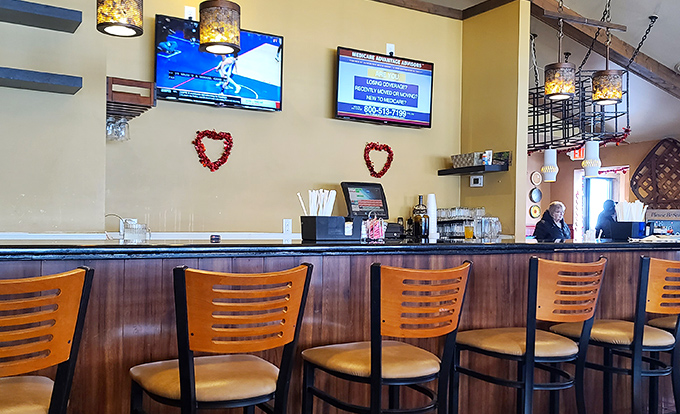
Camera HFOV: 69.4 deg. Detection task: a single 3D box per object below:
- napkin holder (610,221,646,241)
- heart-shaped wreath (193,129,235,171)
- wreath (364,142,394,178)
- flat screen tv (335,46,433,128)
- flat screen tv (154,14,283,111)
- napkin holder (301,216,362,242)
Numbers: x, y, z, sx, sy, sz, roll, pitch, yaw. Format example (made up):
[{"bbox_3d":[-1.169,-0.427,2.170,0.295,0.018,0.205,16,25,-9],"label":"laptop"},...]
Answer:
[{"bbox_3d":[1.895,0.157,3.215,0.165,0.108,0.140,2,-1,-28],"label":"napkin holder"},{"bbox_3d":[-0.838,-0.369,3.240,0.273,0.280,0.050,2,-1,-27],"label":"heart-shaped wreath"},{"bbox_3d":[0.307,-0.362,3.820,0.273,0.280,0.050,2,-1,-27],"label":"wreath"},{"bbox_3d":[0.372,-0.925,3.870,0.870,0.525,0.080,2,2,-27],"label":"flat screen tv"},{"bbox_3d":[-0.812,-0.965,3.370,0.870,0.525,0.080,2,3,-28],"label":"flat screen tv"},{"bbox_3d":[-0.040,0.103,2.397,0.241,0.108,0.160,2,-1,-28],"label":"napkin holder"}]

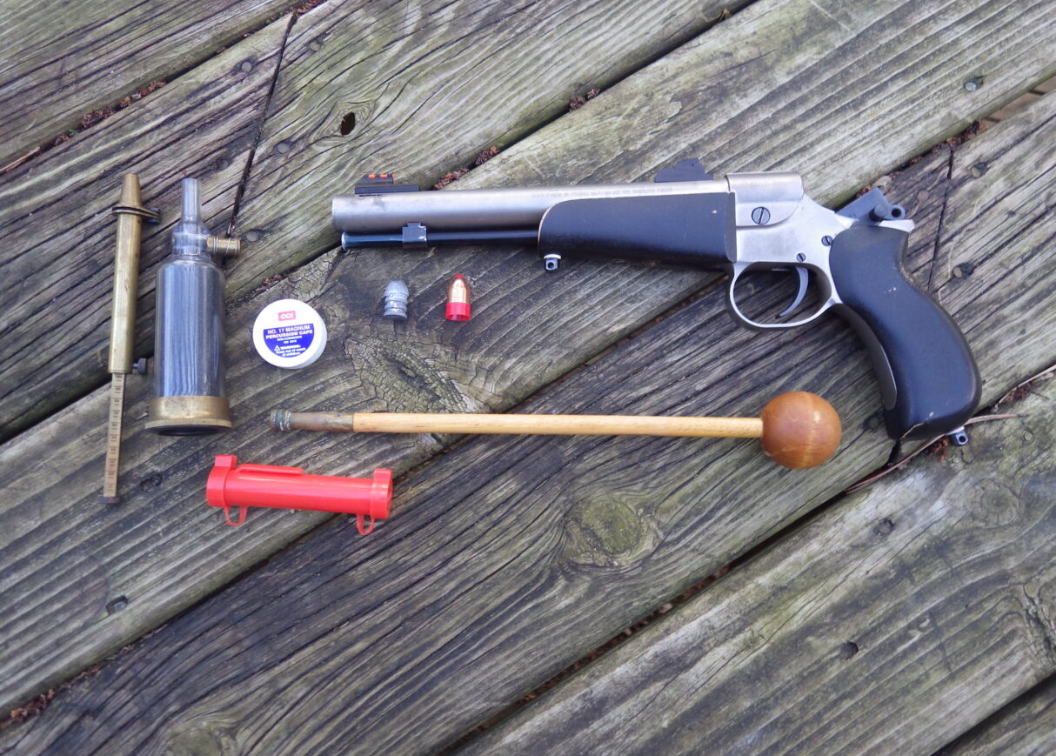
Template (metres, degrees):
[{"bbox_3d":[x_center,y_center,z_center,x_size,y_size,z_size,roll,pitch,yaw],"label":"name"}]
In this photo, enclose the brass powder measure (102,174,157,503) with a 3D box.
[{"bbox_3d":[-0.231,-0.025,0.440,0.025,0.017,0.192,0,83,-1],"label":"brass powder measure"}]

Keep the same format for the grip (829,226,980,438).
[{"bbox_3d":[0.214,-0.030,0.437,0.068,0.034,0.126,-17,83,-3],"label":"grip"}]

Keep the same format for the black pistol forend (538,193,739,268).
[{"bbox_3d":[0.061,-0.085,0.442,0.111,0.036,0.039,-3,83,-1],"label":"black pistol forend"}]

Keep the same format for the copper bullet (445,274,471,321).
[{"bbox_3d":[-0.041,-0.047,0.447,0.014,0.014,0.026,0,83,-1],"label":"copper bullet"}]

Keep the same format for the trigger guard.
[{"bbox_3d":[0.145,-0.045,0.438,0.058,0.013,0.035,-3,83,-1],"label":"trigger guard"}]

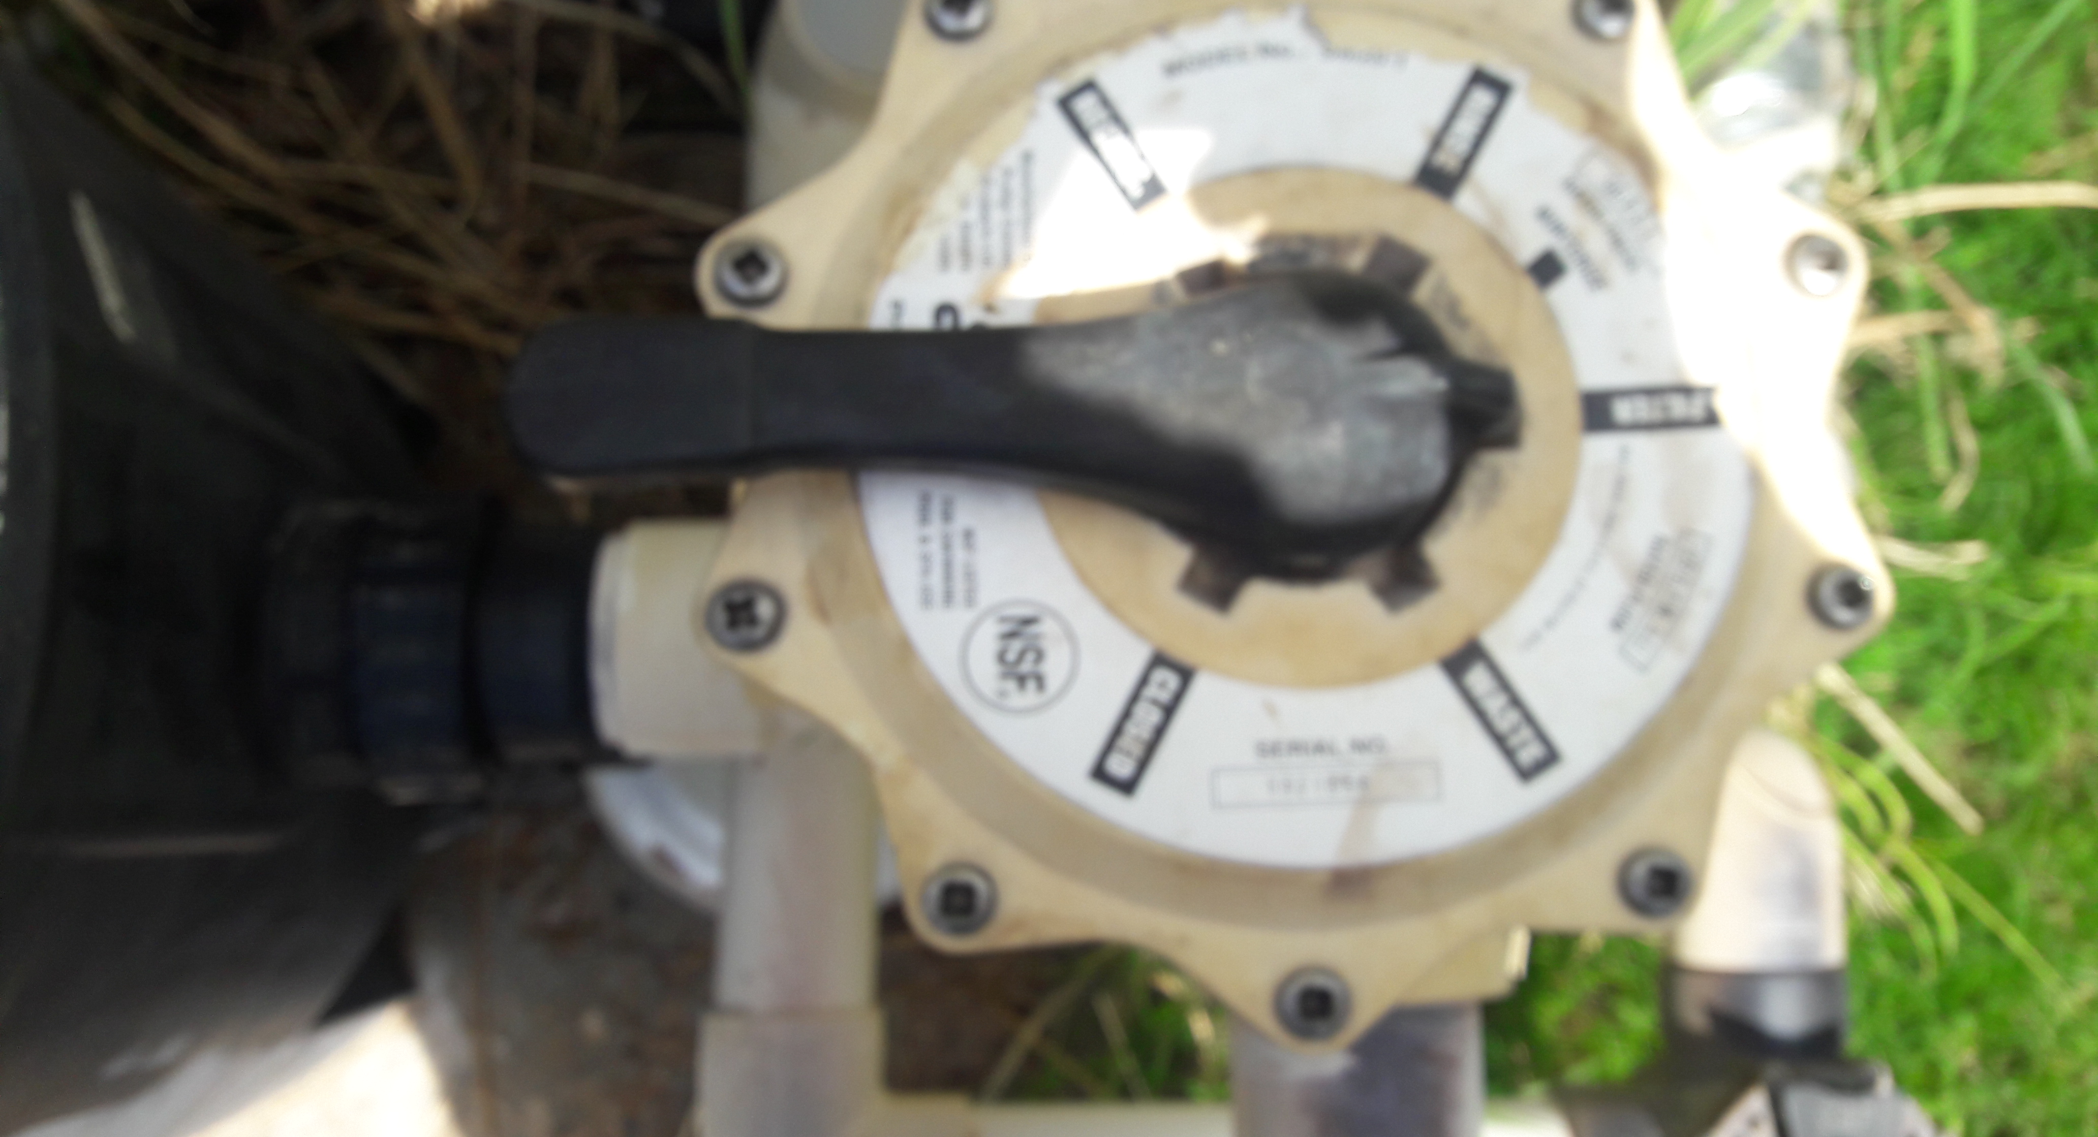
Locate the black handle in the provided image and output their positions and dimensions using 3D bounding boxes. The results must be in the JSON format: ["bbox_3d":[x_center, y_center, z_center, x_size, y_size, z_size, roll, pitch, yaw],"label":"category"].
[{"bbox_3d":[-0.003,-0.028,0.323,0.194,0.050,0.056,0,80,0],"label":"black handle"}]

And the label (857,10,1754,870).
[{"bbox_3d":[0.052,-0.031,0.348,0.183,0.003,0.183,0,80,0],"label":"label"}]

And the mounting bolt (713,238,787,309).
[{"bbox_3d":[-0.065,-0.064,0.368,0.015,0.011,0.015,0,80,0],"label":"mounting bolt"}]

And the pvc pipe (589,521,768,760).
[{"bbox_3d":[-0.100,0.020,0.462,0.056,0.065,0.065,0,80,0],"label":"pvc pipe"}]

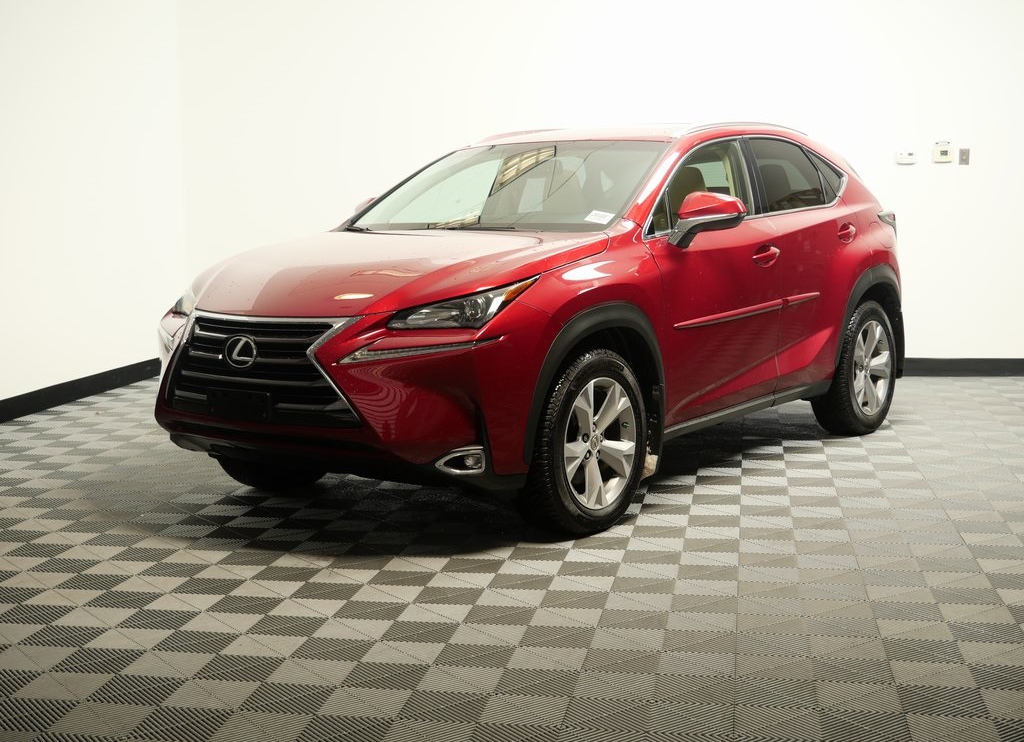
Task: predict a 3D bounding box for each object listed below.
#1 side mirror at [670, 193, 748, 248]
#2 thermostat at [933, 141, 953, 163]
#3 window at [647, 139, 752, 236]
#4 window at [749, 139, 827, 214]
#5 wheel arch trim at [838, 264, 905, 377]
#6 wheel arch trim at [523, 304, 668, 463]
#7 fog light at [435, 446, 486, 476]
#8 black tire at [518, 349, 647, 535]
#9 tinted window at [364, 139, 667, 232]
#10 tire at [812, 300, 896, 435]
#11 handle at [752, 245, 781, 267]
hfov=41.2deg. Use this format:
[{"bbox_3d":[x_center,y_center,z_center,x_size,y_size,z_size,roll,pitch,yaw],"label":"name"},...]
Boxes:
[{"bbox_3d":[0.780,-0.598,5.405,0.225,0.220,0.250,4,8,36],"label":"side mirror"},{"bbox_3d":[3.069,-1.558,9.700,0.135,0.150,0.040,0,7,5],"label":"thermostat"},{"bbox_3d":[0.763,-0.800,5.814,0.060,0.450,1.050,-20,-6,36],"label":"window"},{"bbox_3d":[1.330,-0.947,6.641,0.060,0.370,0.800,-20,-6,36],"label":"window"},{"bbox_3d":[1.852,-0.281,7.099,0.100,0.540,0.960,4,8,36],"label":"wheel arch trim"},{"bbox_3d":[0.302,0.017,4.969,0.110,0.530,0.880,4,8,36],"label":"wheel arch trim"},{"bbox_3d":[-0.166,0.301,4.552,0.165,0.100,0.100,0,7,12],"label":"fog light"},{"bbox_3d":[0.252,0.252,5.059,0.230,0.720,0.720,4,8,36],"label":"black tire"},{"bbox_3d":[-0.035,-0.803,5.938,1.350,0.140,0.900,4,37,36],"label":"tinted window"},{"bbox_3d":[1.827,-0.020,7.226,0.230,0.720,0.720,4,8,36],"label":"tire"},{"bbox_3d":[1.114,-0.504,5.979,0.060,0.075,0.215,4,8,36],"label":"handle"}]

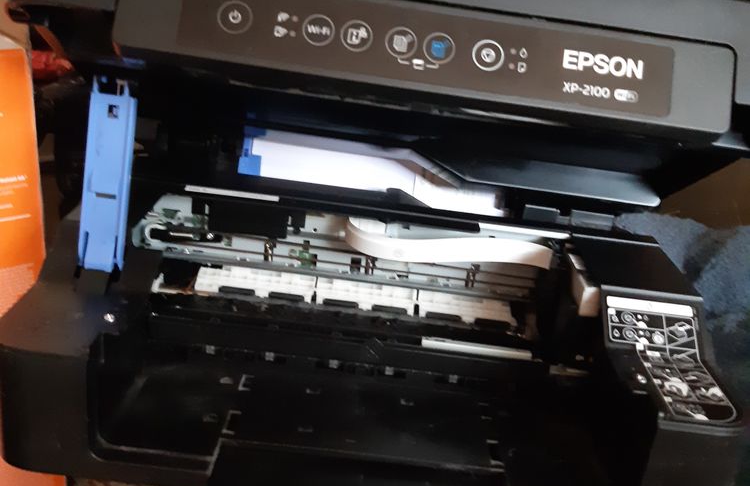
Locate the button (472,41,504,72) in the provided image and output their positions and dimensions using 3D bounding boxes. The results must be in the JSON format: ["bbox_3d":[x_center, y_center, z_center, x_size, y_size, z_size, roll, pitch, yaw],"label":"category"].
[{"bbox_3d":[0.051,-0.085,0.340,0.015,0.015,0.003,8,-5,-2],"label":"button"}]

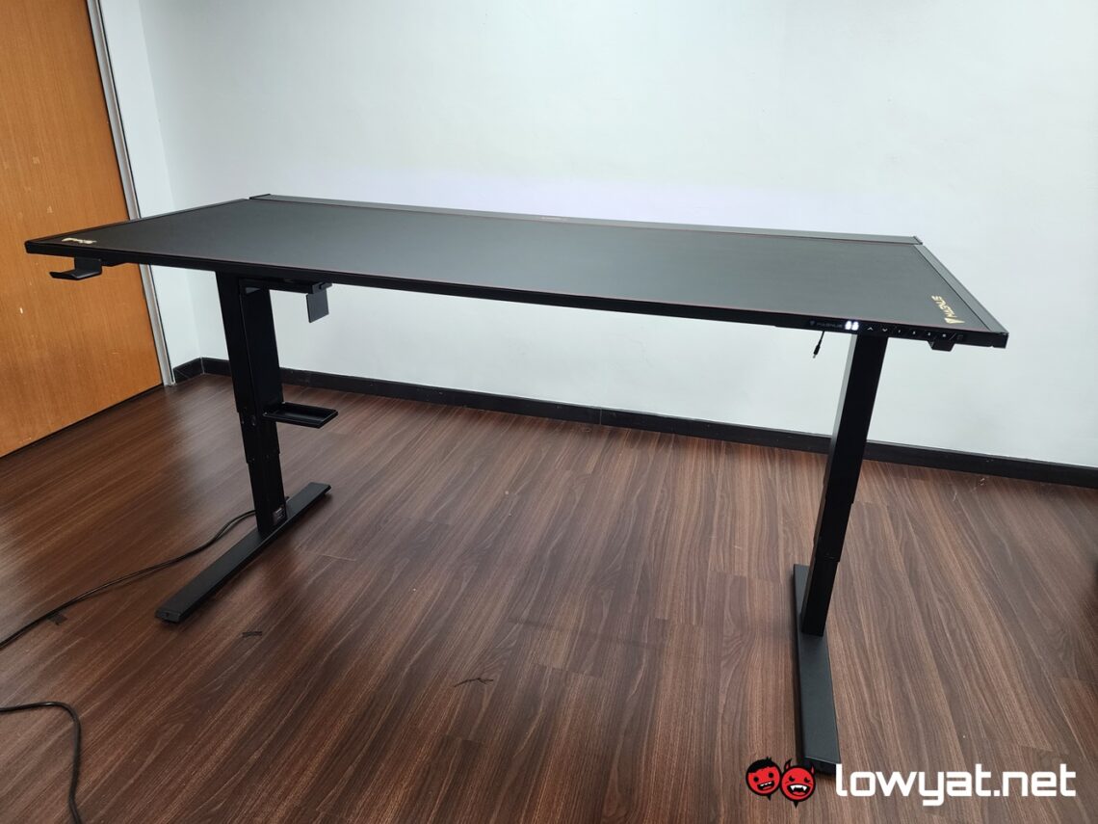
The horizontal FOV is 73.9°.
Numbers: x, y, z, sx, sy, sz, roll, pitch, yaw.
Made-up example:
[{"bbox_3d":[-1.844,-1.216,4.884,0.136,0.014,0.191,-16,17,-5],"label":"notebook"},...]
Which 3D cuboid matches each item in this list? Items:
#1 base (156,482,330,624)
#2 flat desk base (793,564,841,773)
[{"bbox_3d":[-0.863,0.382,2.147,0.070,0.026,0.697,8,24,14],"label":"base"},{"bbox_3d":[0.642,0.583,1.772,0.070,0.026,0.690,8,24,14],"label":"flat desk base"}]

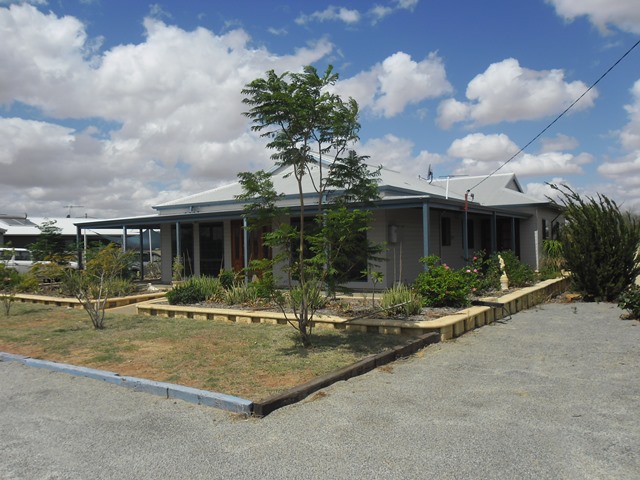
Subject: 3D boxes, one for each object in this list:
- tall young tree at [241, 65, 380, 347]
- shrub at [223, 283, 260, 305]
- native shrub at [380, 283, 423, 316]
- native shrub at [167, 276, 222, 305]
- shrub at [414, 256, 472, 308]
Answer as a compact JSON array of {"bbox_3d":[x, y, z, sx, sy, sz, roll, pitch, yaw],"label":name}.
[{"bbox_3d":[-0.145,-0.526,7.600,2.130,4.260,2.000,-1,-1,-1],"label":"tall young tree"},{"bbox_3d":[-2.021,1.353,12.850,0.970,0.520,0.850,-1,-1,-9],"label":"shrub"},{"bbox_3d":[1.681,1.188,10.300,0.860,0.620,0.800,-1,-1,9],"label":"native shrub"},{"bbox_3d":[-3.344,1.311,13.300,1.450,0.680,1.200,-1,-1,-14],"label":"native shrub"},{"bbox_3d":[2.807,0.924,11.350,1.280,1.100,1.150,-1,-1,14],"label":"shrub"}]

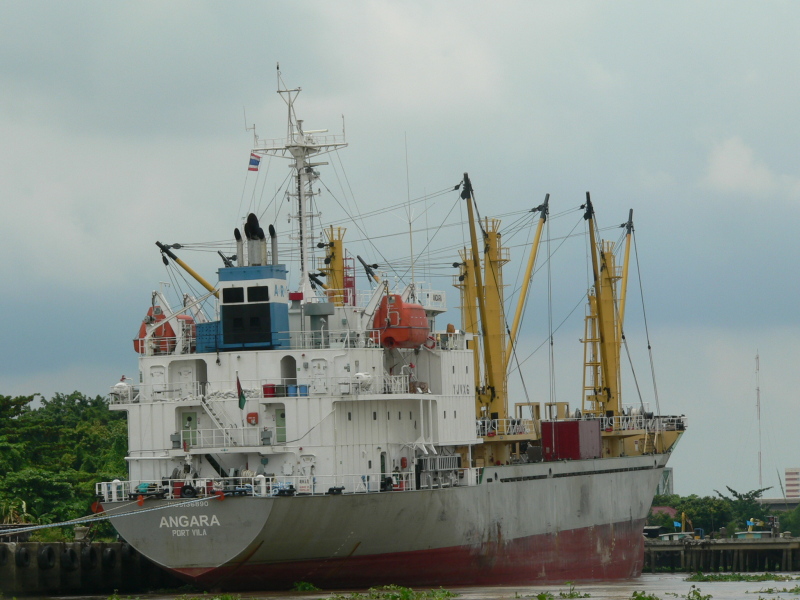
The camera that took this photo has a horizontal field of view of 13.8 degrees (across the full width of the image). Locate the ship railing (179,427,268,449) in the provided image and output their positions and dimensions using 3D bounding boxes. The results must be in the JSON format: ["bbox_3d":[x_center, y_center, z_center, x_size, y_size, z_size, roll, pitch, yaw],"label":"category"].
[{"bbox_3d":[-8.823,6.888,165.200,4.700,0.970,0.100,-2,-2,16],"label":"ship railing"}]

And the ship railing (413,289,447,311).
[{"bbox_3d":[1.580,-0.027,177.000,1.600,1.150,1.200,-2,-3,18],"label":"ship railing"}]

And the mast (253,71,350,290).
[{"bbox_3d":[-5.295,-6.116,175.000,5.100,11.900,1.900,-2,-3,18],"label":"mast"}]

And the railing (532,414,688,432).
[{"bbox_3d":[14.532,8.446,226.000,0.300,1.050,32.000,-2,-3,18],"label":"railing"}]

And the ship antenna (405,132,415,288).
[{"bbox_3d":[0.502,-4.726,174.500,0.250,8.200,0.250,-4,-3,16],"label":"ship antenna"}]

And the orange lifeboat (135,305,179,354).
[{"bbox_3d":[-12.189,1.685,174.000,2.300,2.800,5.200,-2,-3,18],"label":"orange lifeboat"}]

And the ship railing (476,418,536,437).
[{"bbox_3d":[6.268,7.516,194.500,0.100,0.980,14.000,-2,-2,16],"label":"ship railing"}]

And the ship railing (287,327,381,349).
[{"bbox_3d":[-3.259,2.011,167.000,5.200,1.000,0.120,-2,-3,18],"label":"ship railing"}]

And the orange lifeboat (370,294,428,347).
[{"bbox_3d":[0.180,1.106,170.000,2.350,2.750,5.200,-2,-2,16],"label":"orange lifeboat"}]

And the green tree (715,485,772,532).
[{"bbox_3d":[41.576,25.599,400.000,7.000,6.300,6.500,-1,-4,0],"label":"green tree"}]

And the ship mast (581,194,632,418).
[{"bbox_3d":[13.622,0.429,218.000,2.300,14.800,5.000,-2,-3,18],"label":"ship mast"}]

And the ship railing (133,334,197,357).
[{"bbox_3d":[-12.117,2.423,171.500,3.300,1.000,0.100,-2,-2,16],"label":"ship railing"}]

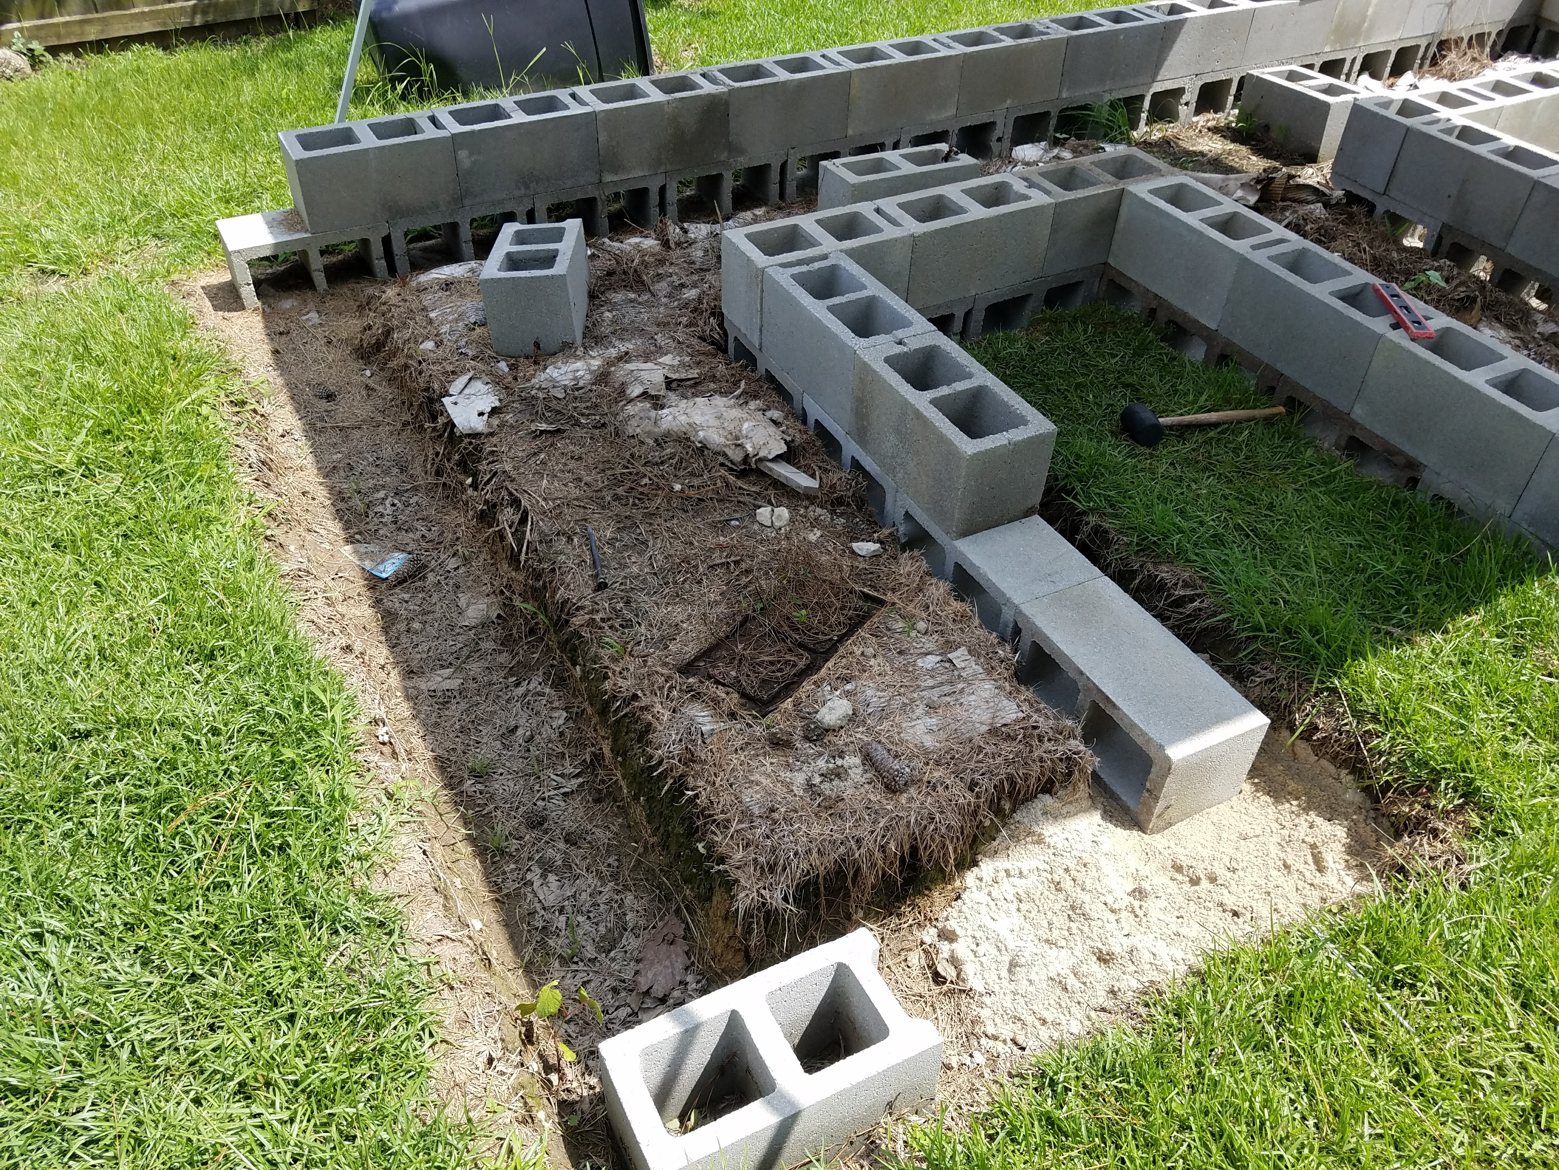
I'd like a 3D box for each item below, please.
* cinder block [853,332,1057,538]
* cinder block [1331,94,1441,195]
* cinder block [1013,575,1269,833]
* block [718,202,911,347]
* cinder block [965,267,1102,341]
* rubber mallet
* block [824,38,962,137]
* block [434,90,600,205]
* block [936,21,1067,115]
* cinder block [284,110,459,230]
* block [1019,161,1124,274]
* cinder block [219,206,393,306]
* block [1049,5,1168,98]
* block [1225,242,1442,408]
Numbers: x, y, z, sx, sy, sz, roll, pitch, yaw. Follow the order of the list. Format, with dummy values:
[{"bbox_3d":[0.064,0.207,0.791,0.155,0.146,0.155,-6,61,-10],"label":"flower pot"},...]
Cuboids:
[{"bbox_3d":[0.325,-0.298,2.278,0.194,0.194,0.397,-18,44,-20],"label":"cinder block"},{"bbox_3d":[1.855,-1.295,3.398,0.397,0.194,0.194,-17,44,-20],"label":"cinder block"},{"bbox_3d":[0.597,0.199,2.018,0.194,0.194,0.397,-19,45,-21],"label":"cinder block"},{"bbox_3d":[0.091,-0.733,2.753,0.397,0.194,0.194,-18,45,-21],"label":"block"},{"bbox_3d":[0.614,-0.757,3.087,0.397,0.194,0.194,-18,44,-21],"label":"cinder block"},{"bbox_3d":[0.951,-0.373,2.596,0.380,0.066,0.105,-6,41,-11],"label":"rubber mallet"},{"bbox_3d":[0.344,-1.552,3.642,0.397,0.195,0.194,-18,45,-21],"label":"block"},{"bbox_3d":[-0.724,-1.215,3.251,0.397,0.194,0.194,-18,44,-20],"label":"block"},{"bbox_3d":[0.697,-1.668,3.781,0.397,0.195,0.194,-18,45,-21],"label":"block"},{"bbox_3d":[-1.069,-1.089,3.085,0.397,0.195,0.194,-18,45,-21],"label":"cinder block"},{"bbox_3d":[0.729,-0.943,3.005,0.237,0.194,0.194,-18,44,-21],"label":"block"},{"bbox_3d":[-1.260,-0.893,3.171,0.397,0.194,0.194,-18,44,-20],"label":"cinder block"},{"bbox_3d":[1.056,-1.792,3.944,0.397,0.194,0.194,-18,44,-20],"label":"block"},{"bbox_3d":[1.216,-0.581,2.606,0.194,0.195,0.397,-18,45,-21],"label":"block"}]

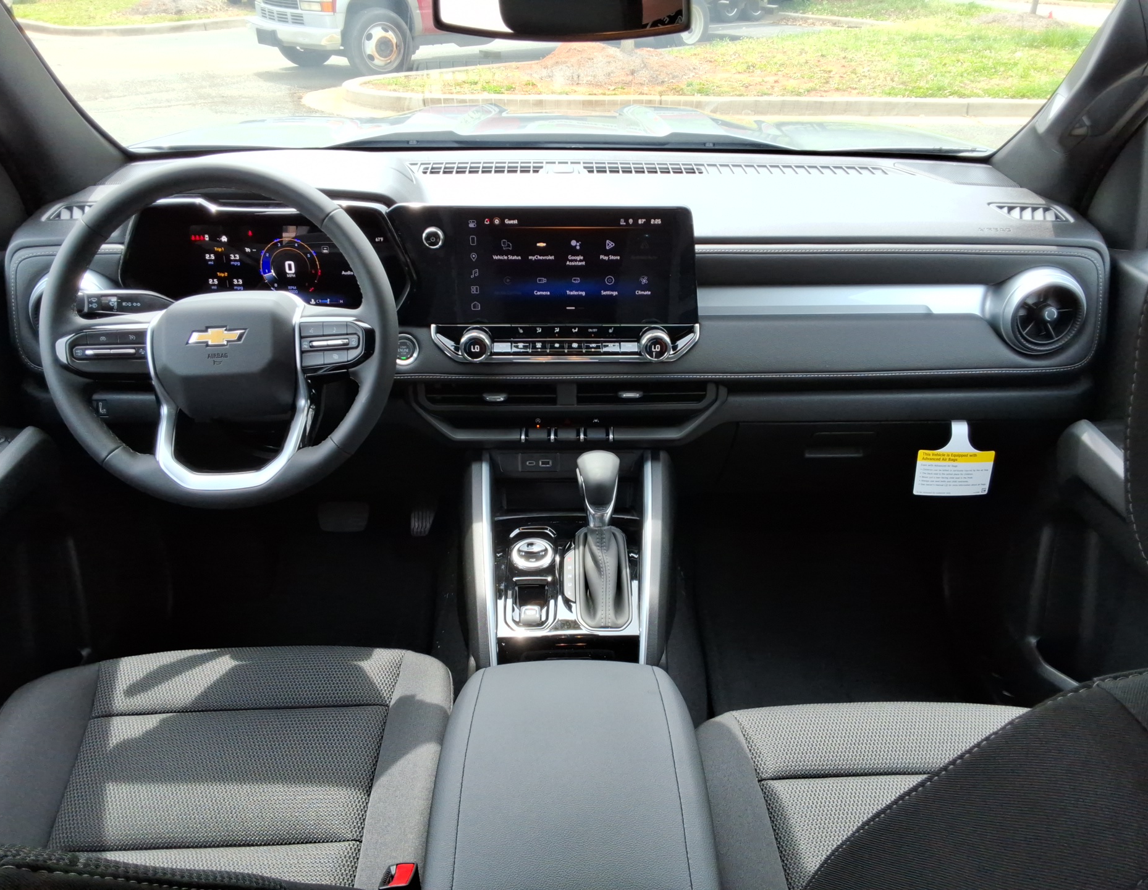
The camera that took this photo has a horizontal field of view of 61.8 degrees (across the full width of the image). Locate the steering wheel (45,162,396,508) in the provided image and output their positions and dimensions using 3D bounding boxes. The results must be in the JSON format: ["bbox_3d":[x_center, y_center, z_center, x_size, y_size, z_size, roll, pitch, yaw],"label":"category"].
[{"bbox_3d":[-0.379,-0.118,1.056,0.375,0.368,0.100,-2,1,-3],"label":"steering wheel"}]

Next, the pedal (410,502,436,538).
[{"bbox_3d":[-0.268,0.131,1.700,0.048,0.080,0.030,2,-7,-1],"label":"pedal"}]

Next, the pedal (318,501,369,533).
[{"bbox_3d":[-0.398,0.125,1.660,0.090,0.060,0.030,0,-7,-1],"label":"pedal"}]

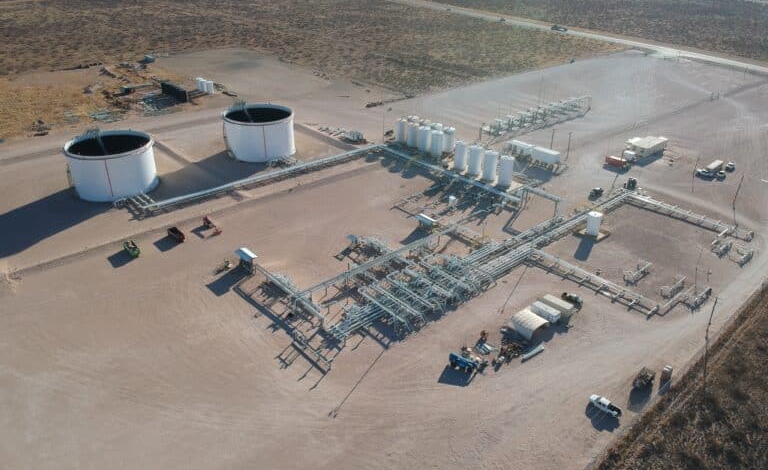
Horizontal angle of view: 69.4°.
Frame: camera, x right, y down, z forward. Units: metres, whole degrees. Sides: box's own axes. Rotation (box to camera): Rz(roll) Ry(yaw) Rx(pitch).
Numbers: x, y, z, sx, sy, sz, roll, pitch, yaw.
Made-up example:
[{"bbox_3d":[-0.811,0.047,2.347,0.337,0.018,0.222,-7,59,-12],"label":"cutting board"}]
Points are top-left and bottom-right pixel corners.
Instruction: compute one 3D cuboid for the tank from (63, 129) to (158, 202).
[{"bbox_3d":[-88.560,-23.320,182.750,26.160,14.300,26.160,1,30,0],"label":"tank"}]

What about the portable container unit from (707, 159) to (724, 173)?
[{"bbox_3d":[137.522,-27.999,230.870,2.450,2.700,12.200,28,38,37],"label":"portable container unit"}]

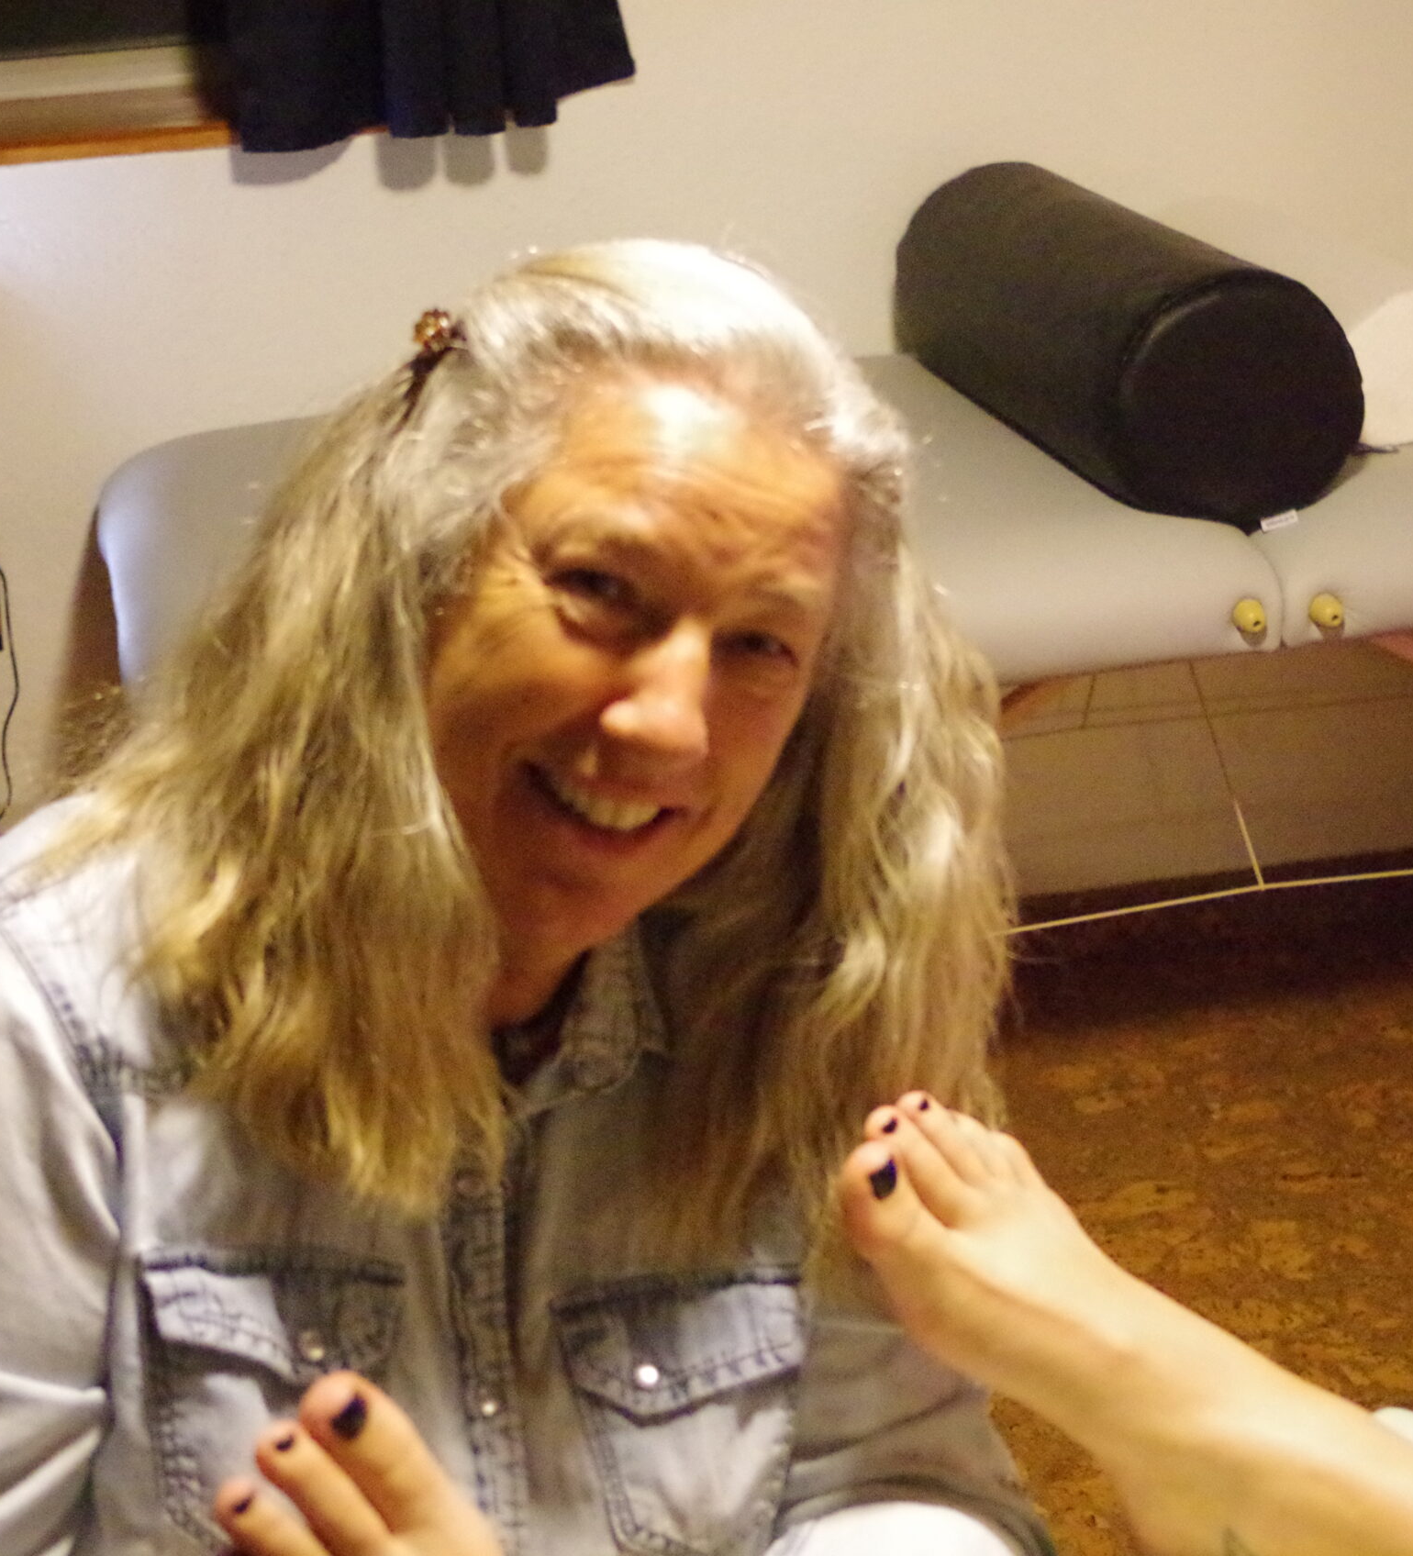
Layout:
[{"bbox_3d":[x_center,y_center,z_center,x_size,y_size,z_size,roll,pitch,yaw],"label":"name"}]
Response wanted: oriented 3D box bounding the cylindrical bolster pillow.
[{"bbox_3d":[0.369,-0.403,2.934,0.230,0.230,0.610,-8,20,-12],"label":"cylindrical bolster pillow"}]

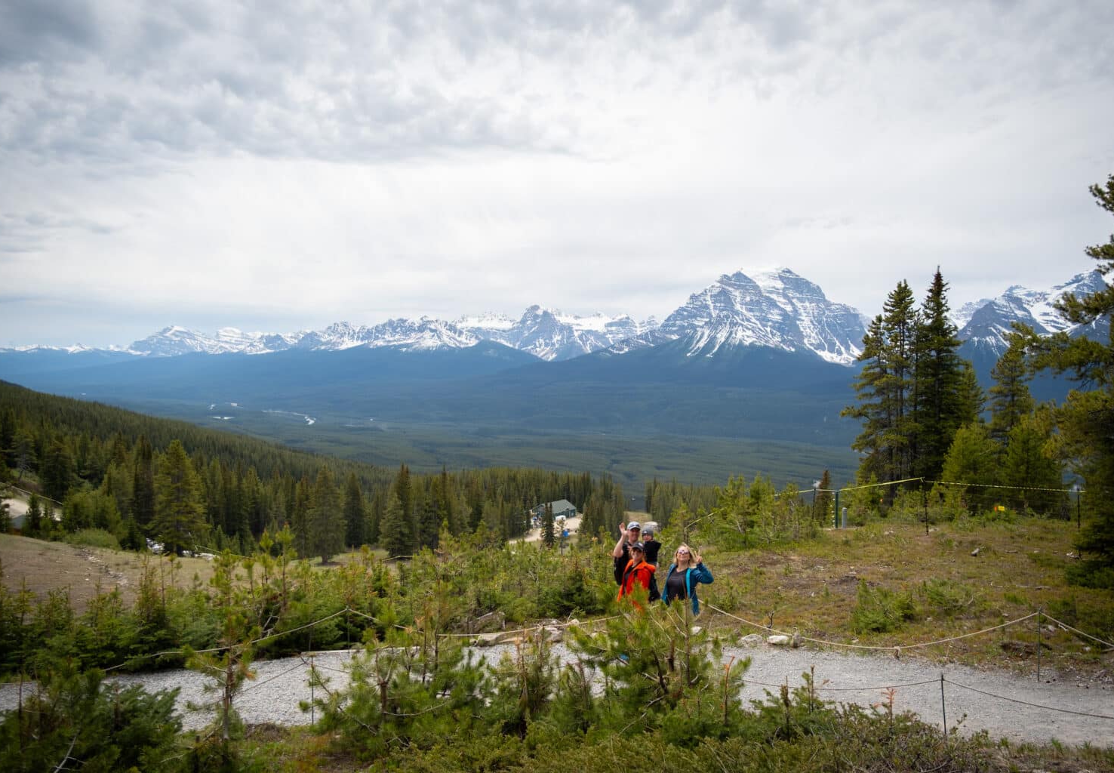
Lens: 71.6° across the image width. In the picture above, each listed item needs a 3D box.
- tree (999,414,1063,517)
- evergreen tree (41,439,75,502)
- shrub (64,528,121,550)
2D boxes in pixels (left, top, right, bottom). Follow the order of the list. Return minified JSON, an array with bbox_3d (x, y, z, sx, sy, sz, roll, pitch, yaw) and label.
[{"bbox_3d":[13.228,2.168,21.500,1.740,2.970,1.740,0,2,0],"label":"tree"},{"bbox_3d":[-54.837,9.119,85.000,3.980,7.080,3.980,0,2,0],"label":"evergreen tree"},{"bbox_3d":[-36.072,11.819,60.000,4.570,1.830,3.600,0,2,0],"label":"shrub"}]

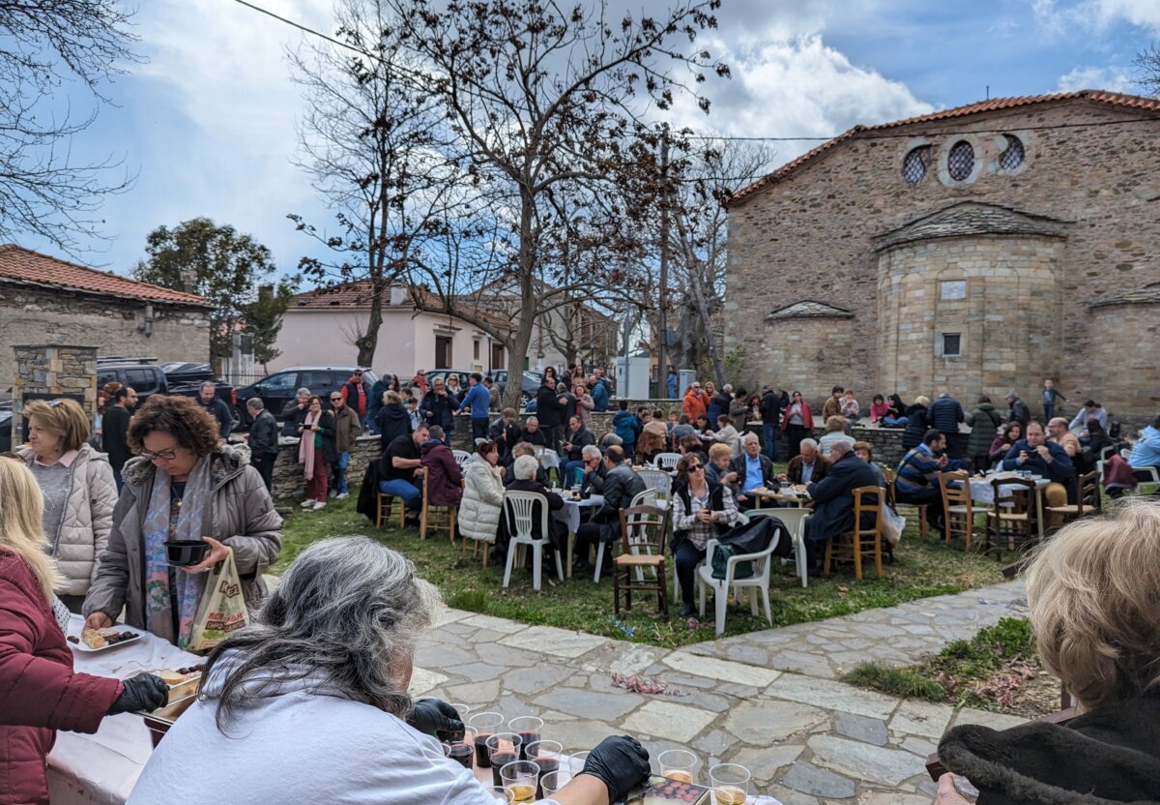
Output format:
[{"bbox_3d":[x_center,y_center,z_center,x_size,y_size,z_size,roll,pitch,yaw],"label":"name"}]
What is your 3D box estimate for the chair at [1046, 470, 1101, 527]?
[{"bbox_3d":[5.936,1.330,9.740,0.430,0.890,0.460,0,2,-35],"label":"chair"}]

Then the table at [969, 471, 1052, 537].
[{"bbox_3d":[5.330,1.357,10.150,1.100,0.740,0.800,-1,3,-45],"label":"table"}]

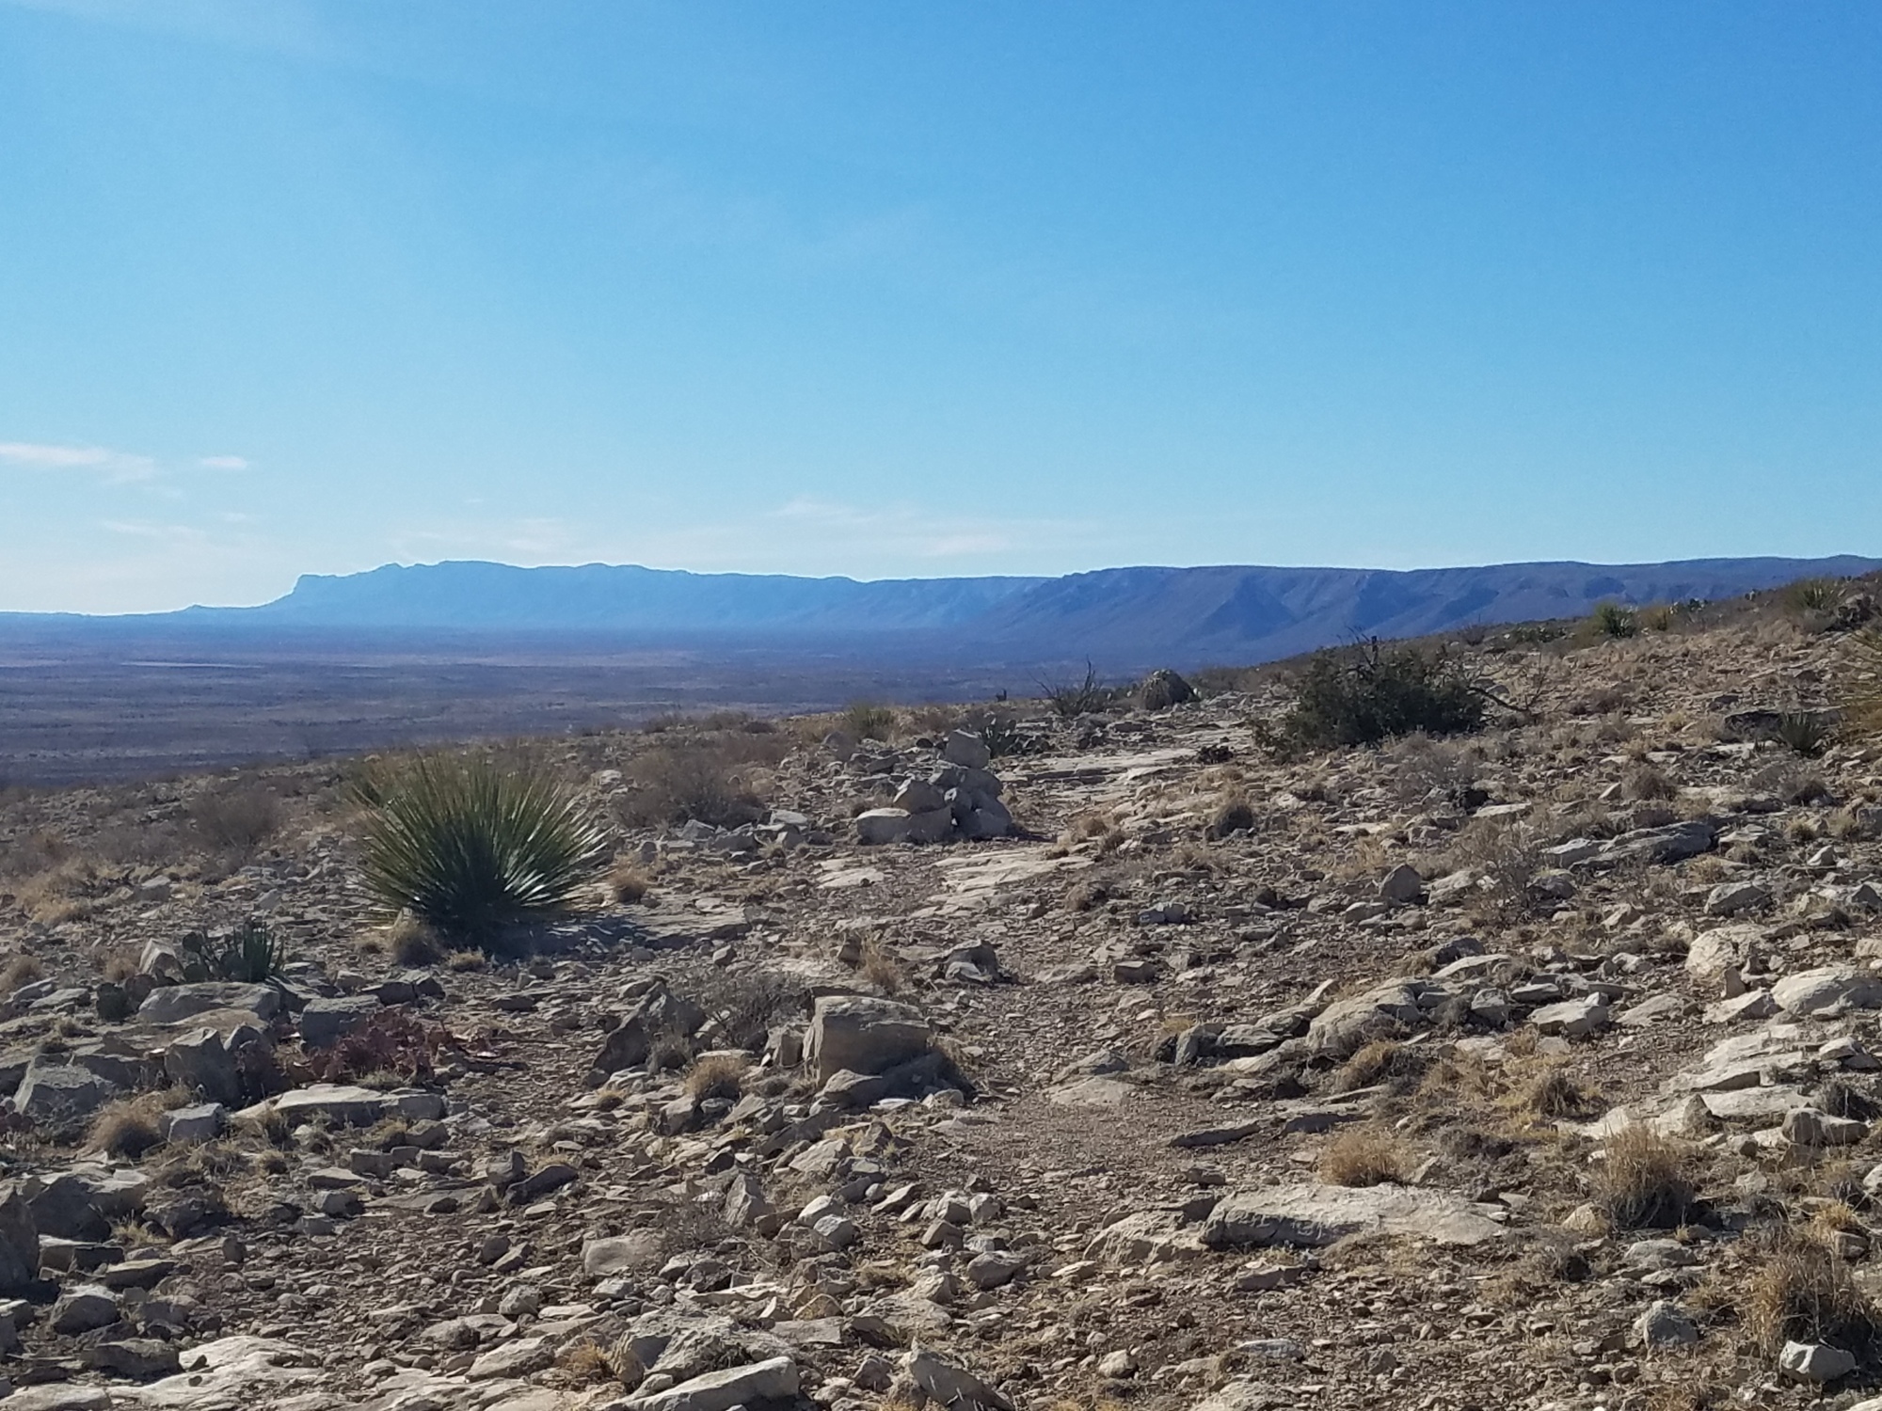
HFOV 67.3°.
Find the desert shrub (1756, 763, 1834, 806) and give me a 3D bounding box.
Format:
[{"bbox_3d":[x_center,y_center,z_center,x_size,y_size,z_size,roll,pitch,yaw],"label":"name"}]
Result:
[{"bbox_3d":[6.644,0.613,11.000,0.519,0.295,0.441,2,4,31],"label":"desert shrub"}]

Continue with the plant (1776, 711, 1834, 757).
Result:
[{"bbox_3d":[8.552,0.280,14.000,0.497,0.440,0.448,2,4,31],"label":"plant"}]

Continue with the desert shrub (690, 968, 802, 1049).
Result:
[{"bbox_3d":[-0.857,1.348,6.300,0.500,0.317,0.425,-1,4,-8],"label":"desert shrub"}]

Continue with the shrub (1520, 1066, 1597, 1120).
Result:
[{"bbox_3d":[2.011,1.252,4.600,0.237,0.140,0.213,2,4,24],"label":"shrub"}]

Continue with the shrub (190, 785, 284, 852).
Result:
[{"bbox_3d":[-7.747,1.241,15.500,1.032,0.663,0.949,0,4,0],"label":"shrub"}]

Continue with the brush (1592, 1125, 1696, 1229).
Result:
[{"bbox_3d":[1.863,1.244,3.750,0.241,0.244,0.217,2,4,27],"label":"brush"}]

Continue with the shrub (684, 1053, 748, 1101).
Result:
[{"bbox_3d":[-0.859,1.418,5.399,0.241,0.148,0.222,0,4,0],"label":"shrub"}]

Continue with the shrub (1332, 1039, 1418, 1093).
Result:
[{"bbox_3d":[1.536,1.272,5.000,0.288,0.149,0.260,1,4,17],"label":"shrub"}]

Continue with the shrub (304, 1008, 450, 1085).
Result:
[{"bbox_3d":[-2.432,1.469,6.089,0.627,0.264,0.439,0,4,0],"label":"shrub"}]

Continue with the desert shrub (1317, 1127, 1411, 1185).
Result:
[{"bbox_3d":[1.257,1.336,4.200,0.264,0.133,0.237,1,4,17],"label":"desert shrub"}]

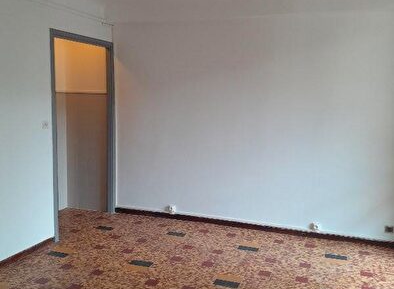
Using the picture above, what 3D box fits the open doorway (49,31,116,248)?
[{"bbox_3d":[-1.256,-0.118,4.526,0.111,2.085,1.139,4,7,19],"label":"open doorway"}]

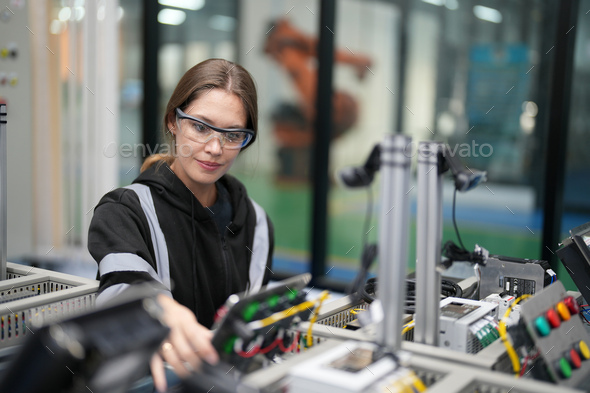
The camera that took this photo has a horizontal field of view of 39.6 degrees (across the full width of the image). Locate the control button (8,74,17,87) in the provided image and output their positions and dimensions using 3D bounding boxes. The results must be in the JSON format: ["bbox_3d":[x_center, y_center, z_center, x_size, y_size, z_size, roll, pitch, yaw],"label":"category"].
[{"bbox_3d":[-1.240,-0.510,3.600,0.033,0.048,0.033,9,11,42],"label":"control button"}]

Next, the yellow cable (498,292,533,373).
[{"bbox_3d":[0.324,0.205,1.210,0.046,0.112,0.060,4,10,11],"label":"yellow cable"}]

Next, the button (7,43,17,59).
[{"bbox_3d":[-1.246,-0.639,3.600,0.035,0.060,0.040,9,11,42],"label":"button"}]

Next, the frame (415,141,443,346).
[{"bbox_3d":[0.207,0.088,1.263,0.030,0.346,0.030,5,11,29],"label":"frame"}]

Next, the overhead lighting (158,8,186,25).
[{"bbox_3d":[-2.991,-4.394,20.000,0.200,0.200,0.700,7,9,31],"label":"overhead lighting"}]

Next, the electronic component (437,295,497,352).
[{"bbox_3d":[0.271,0.229,1.368,0.088,0.080,0.150,7,9,30],"label":"electronic component"}]

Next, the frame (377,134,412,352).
[{"bbox_3d":[0.130,0.080,1.078,0.030,0.320,0.030,6,11,29],"label":"frame"}]

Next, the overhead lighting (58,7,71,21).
[{"bbox_3d":[-5.627,-4.468,20.000,0.260,0.200,0.280,7,9,30],"label":"overhead lighting"}]

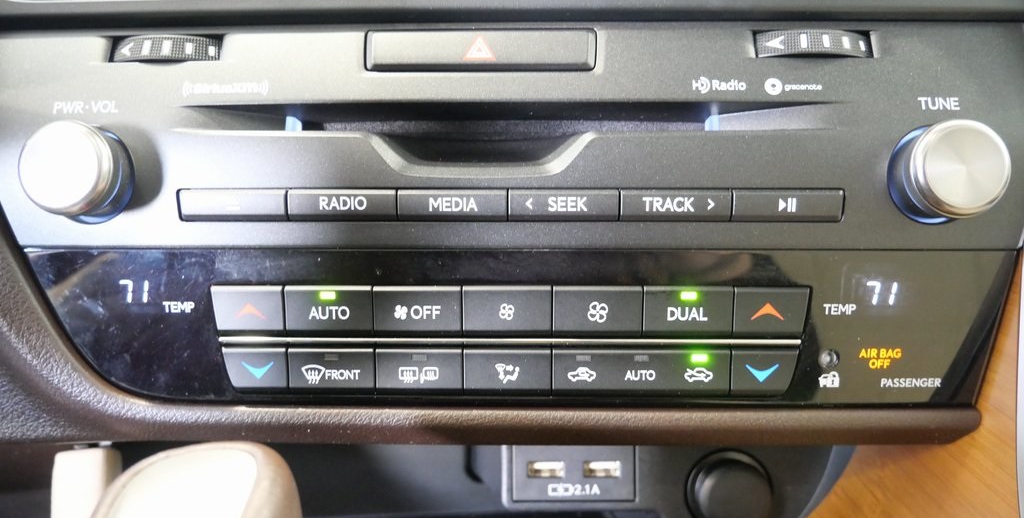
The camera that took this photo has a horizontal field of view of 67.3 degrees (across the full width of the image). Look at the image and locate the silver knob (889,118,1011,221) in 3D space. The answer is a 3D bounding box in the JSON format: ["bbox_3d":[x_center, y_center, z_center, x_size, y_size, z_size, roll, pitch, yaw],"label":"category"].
[{"bbox_3d":[0.128,-0.025,0.223,0.029,0.029,0.016,0,-2,1],"label":"silver knob"}]

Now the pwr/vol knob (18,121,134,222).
[{"bbox_3d":[-0.129,-0.026,0.227,0.029,0.029,0.016,0,-2,1],"label":"pwr/vol knob"}]

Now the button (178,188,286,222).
[{"bbox_3d":[-0.084,-0.016,0.235,0.033,0.010,0.006,0,-2,1],"label":"button"}]

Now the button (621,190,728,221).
[{"bbox_3d":[0.049,-0.016,0.233,0.033,0.010,0.006,0,-2,1],"label":"button"}]

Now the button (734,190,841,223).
[{"bbox_3d":[0.083,-0.016,0.233,0.033,0.010,0.006,0,-2,1],"label":"button"}]

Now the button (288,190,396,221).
[{"bbox_3d":[-0.051,-0.016,0.235,0.033,0.010,0.006,0,-2,1],"label":"button"}]

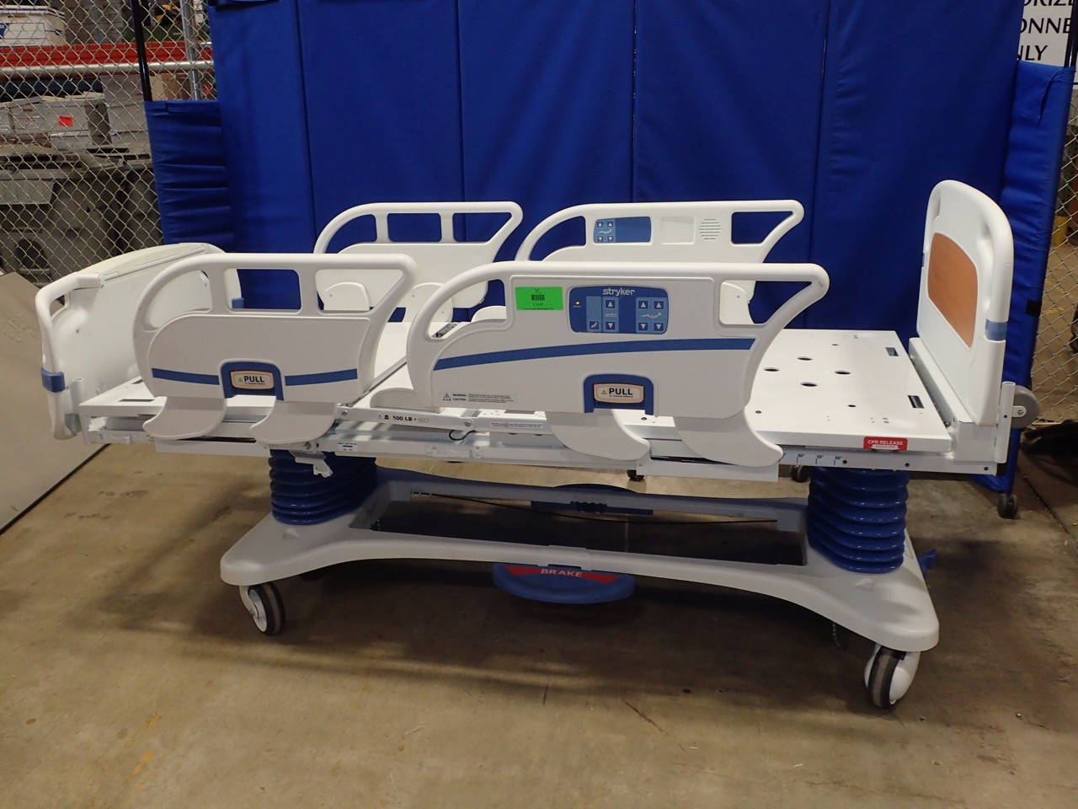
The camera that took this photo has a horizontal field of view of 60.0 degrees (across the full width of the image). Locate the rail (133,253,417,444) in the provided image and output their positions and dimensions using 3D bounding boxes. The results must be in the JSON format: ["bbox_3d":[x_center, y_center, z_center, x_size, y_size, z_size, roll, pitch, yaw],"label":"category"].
[{"bbox_3d":[-0.600,-0.123,2.138,0.735,0.450,0.070,2,19,12],"label":"rail"}]

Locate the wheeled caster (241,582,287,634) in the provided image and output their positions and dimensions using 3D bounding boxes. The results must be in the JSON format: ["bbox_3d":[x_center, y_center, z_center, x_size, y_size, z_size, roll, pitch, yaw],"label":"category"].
[{"bbox_3d":[-0.771,0.560,2.629,0.080,0.166,0.165,-16,23,-34],"label":"wheeled caster"}]

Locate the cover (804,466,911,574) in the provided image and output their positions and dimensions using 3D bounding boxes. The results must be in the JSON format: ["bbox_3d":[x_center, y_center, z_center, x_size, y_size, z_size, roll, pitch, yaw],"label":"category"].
[{"bbox_3d":[0.841,0.198,2.454,0.245,0.320,0.390,2,19,12],"label":"cover"}]

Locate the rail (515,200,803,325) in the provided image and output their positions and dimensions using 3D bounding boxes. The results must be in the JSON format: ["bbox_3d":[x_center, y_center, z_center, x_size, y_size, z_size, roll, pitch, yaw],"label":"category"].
[{"bbox_3d":[0.357,-0.407,2.893,0.885,0.435,0.070,2,19,12],"label":"rail"}]

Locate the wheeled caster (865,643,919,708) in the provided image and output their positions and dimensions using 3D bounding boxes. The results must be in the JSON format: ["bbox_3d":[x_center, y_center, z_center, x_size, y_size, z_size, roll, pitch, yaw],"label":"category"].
[{"bbox_3d":[0.835,0.631,2.227,0.085,0.166,0.165,11,23,35],"label":"wheeled caster"}]

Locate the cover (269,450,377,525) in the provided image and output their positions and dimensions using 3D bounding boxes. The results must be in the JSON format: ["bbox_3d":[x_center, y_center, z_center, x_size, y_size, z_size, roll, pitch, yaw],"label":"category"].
[{"bbox_3d":[-0.654,0.146,2.785,0.250,0.320,0.380,2,19,12],"label":"cover"}]

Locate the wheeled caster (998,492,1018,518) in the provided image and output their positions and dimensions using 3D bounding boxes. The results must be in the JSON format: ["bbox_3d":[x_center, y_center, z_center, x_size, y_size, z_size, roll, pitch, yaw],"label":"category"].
[{"bbox_3d":[1.577,0.333,3.137,0.066,0.092,0.080,8,21,27],"label":"wheeled caster"}]

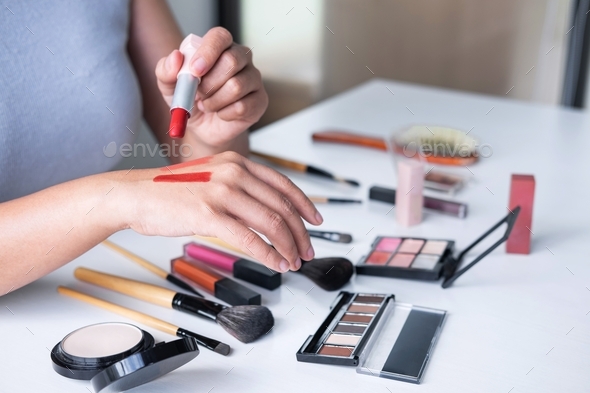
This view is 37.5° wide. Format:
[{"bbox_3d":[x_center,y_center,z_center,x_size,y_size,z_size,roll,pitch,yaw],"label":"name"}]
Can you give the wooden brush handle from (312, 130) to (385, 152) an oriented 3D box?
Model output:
[{"bbox_3d":[0.072,-0.072,1.148,0.105,0.013,0.022,7,22,19],"label":"wooden brush handle"}]

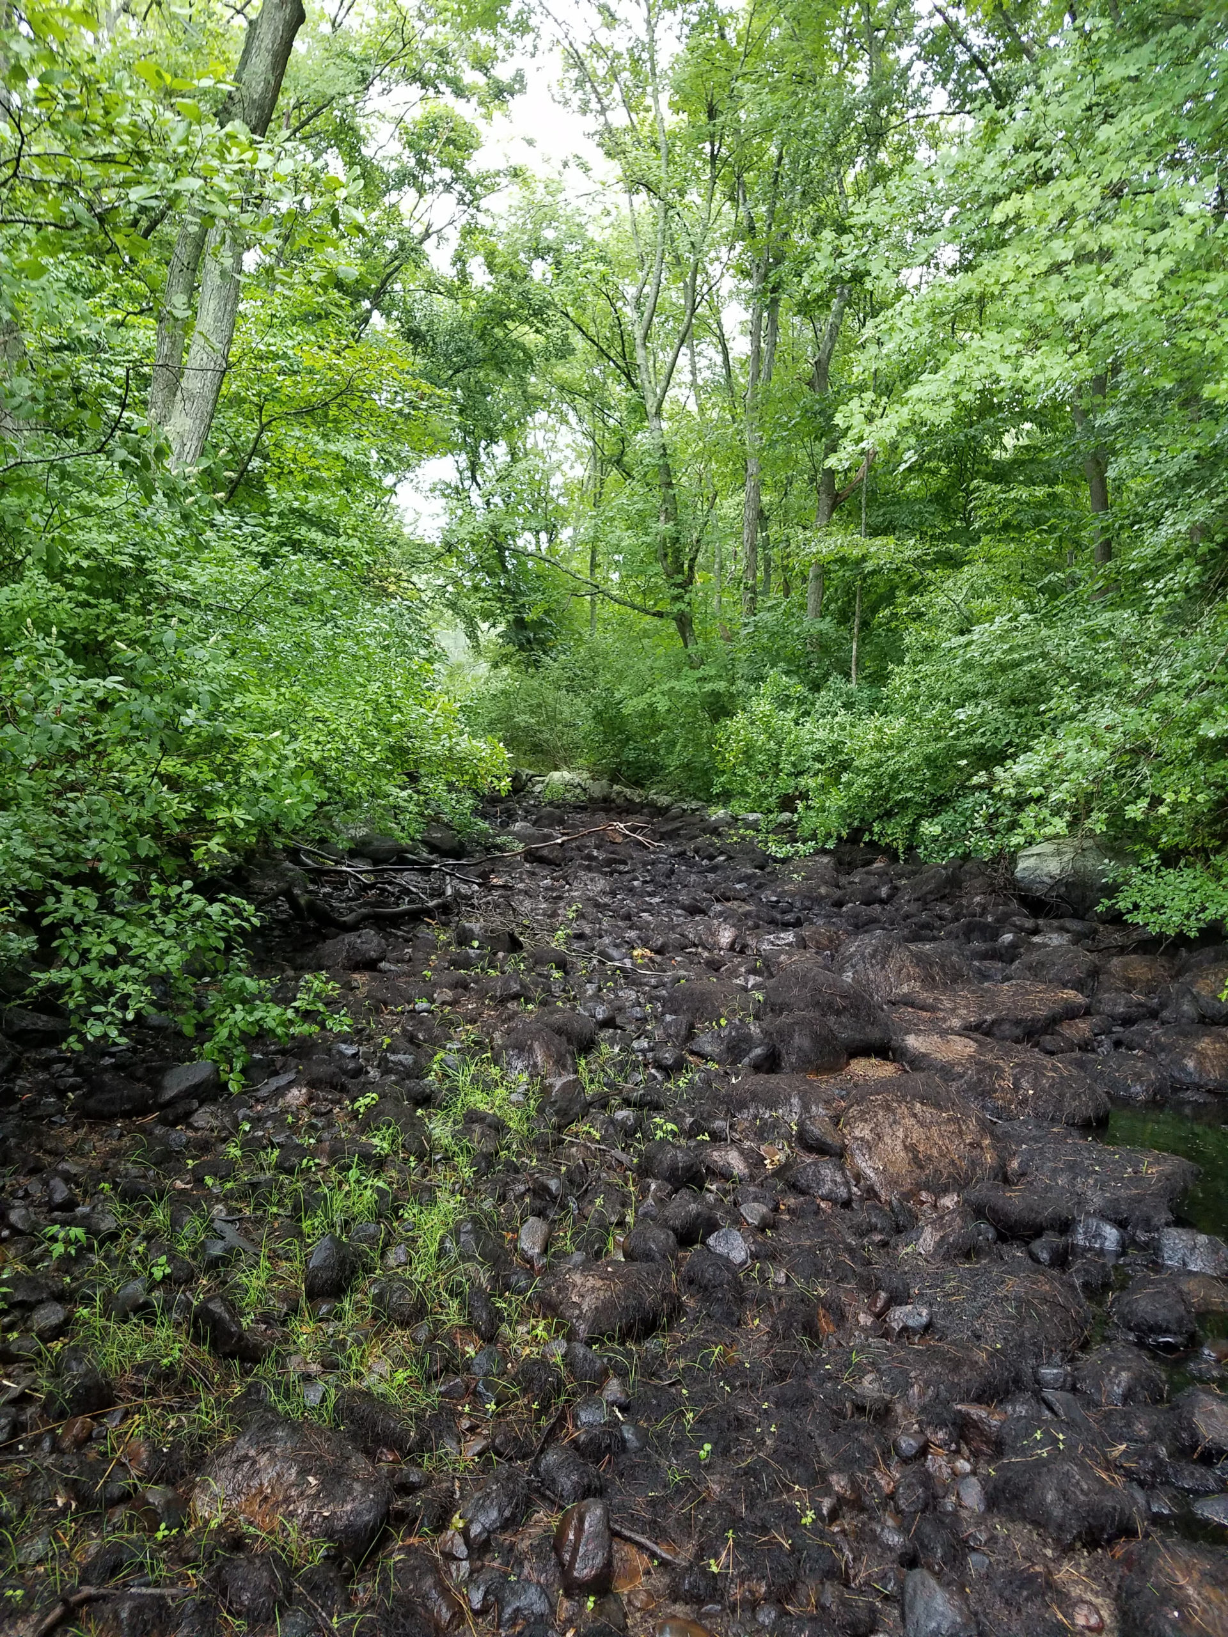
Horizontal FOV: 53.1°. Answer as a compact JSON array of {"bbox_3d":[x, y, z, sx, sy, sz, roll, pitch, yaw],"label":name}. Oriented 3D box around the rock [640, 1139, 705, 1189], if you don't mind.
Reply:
[{"bbox_3d":[0.189,1.123,3.994,0.206,0.140,0.186,1,5,0],"label":"rock"}]

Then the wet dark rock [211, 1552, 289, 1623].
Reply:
[{"bbox_3d":[-0.629,1.329,2.127,0.129,0.084,0.116,0,4,0],"label":"wet dark rock"}]

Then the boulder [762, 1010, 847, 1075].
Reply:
[{"bbox_3d":[0.794,0.932,5.130,0.353,0.244,0.318,1,5,9],"label":"boulder"}]

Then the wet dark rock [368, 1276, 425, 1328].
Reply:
[{"bbox_3d":[-0.539,1.202,3.060,0.134,0.108,0.121,1,5,0],"label":"wet dark rock"}]

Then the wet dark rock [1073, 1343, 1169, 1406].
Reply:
[{"bbox_3d":[1.121,1.234,2.729,0.194,0.101,0.155,2,5,22],"label":"wet dark rock"}]

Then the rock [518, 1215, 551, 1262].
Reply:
[{"bbox_3d":[-0.220,1.155,3.380,0.091,0.116,0.109,0,4,0],"label":"rock"}]

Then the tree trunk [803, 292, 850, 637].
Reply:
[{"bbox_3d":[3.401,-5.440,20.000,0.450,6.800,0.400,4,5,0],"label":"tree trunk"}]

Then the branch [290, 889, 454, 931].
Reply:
[{"bbox_3d":[-1.664,0.625,8.400,1.118,0.260,0.320,0,5,0],"label":"branch"}]

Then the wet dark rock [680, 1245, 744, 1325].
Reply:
[{"bbox_3d":[0.241,1.147,3.027,0.151,0.171,0.203,0,5,5],"label":"wet dark rock"}]

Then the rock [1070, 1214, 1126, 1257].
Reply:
[{"bbox_3d":[1.434,1.235,3.644,0.156,0.114,0.109,0,4,0],"label":"rock"}]

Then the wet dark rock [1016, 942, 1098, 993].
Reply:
[{"bbox_3d":[2.481,0.834,6.891,0.455,0.273,0.364,0,4,0],"label":"wet dark rock"}]

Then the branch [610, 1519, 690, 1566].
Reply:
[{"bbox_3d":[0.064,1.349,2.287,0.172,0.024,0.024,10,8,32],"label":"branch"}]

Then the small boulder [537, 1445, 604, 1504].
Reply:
[{"bbox_3d":[-0.081,1.245,2.340,0.126,0.083,0.120,0,5,-2],"label":"small boulder"}]

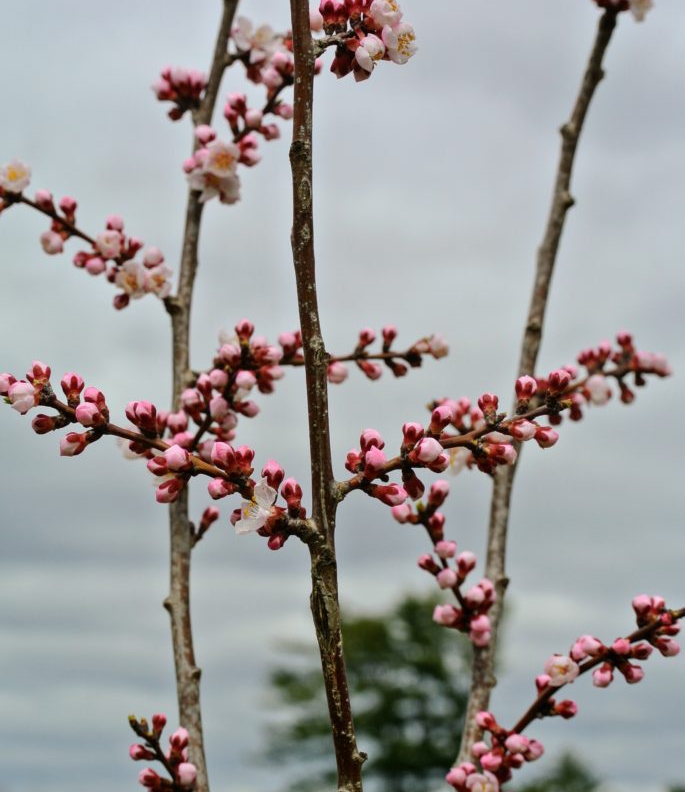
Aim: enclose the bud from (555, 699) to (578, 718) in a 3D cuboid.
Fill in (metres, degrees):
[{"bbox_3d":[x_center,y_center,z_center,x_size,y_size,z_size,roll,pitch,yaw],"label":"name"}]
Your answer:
[{"bbox_3d":[0.094,0.132,1.200,0.010,0.008,0.008,0,0,25],"label":"bud"}]

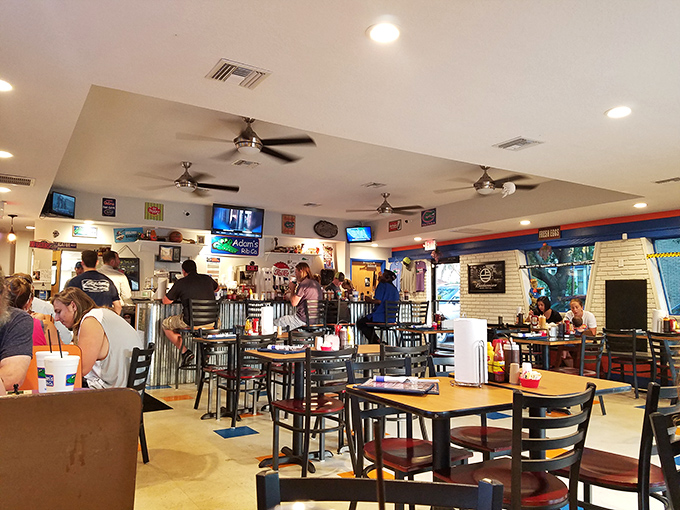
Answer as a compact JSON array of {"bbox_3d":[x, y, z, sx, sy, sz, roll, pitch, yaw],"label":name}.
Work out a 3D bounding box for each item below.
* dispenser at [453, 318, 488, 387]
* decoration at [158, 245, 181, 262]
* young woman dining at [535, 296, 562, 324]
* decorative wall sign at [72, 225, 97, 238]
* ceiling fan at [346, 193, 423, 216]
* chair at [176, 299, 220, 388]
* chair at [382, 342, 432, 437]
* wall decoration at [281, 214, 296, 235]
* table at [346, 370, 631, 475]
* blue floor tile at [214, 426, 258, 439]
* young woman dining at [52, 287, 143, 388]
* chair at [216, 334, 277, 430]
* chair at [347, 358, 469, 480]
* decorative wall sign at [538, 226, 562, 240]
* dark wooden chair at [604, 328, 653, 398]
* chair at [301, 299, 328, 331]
[{"bbox_3d":[0.606,0.442,2.376,0.160,0.310,0.160,-1,-5,14],"label":"dispenser"},{"bbox_3d":[-3.057,-0.009,9.194,0.380,0.285,0.035,3,-6,-33],"label":"decoration"},{"bbox_3d":[2.982,1.200,7.523,0.750,1.180,0.500,2,-6,-27],"label":"young woman dining"},{"bbox_3d":[-4.321,-0.386,8.676,0.375,0.185,0.030,3,-6,-33],"label":"decorative wall sign"},{"bbox_3d":[0.751,-0.799,8.267,1.310,0.380,1.310,-1,-5,5],"label":"ceiling fan"},{"bbox_3d":[-1.847,1.161,6.595,0.470,1.130,0.440,-5,-7,42],"label":"chair"},{"bbox_3d":[0.365,1.050,3.694,0.440,0.830,0.470,3,-6,-31],"label":"chair"},{"bbox_3d":[-1.052,-0.626,10.571,0.307,0.398,0.020,3,-6,-33],"label":"wall decoration"},{"bbox_3d":[0.693,1.005,2.421,1.230,0.755,0.710,3,-6,-29],"label":"table"},{"bbox_3d":[-0.895,1.524,4.396,0.305,0.008,0.305,3,-6,-33],"label":"blue floor tile"},{"bbox_3d":[-1.660,0.858,3.530,0.630,1.240,0.470,0,-5,-3],"label":"young woman dining"},{"bbox_3d":[-0.917,1.188,4.995,0.430,0.850,0.470,3,-6,-33],"label":"chair"},{"bbox_3d":[0.293,0.918,2.360,0.430,0.850,0.530,3,-6,-33],"label":"chair"},{"bbox_3d":[3.806,-0.387,9.275,0.030,0.217,0.450,3,-6,-33],"label":"decorative wall sign"},{"bbox_3d":[3.620,1.325,6.374,0.460,0.840,0.430,3,-6,-33],"label":"dark wooden chair"},{"bbox_3d":[-0.463,1.248,7.589,0.440,1.120,0.470,4,-7,-42],"label":"chair"}]

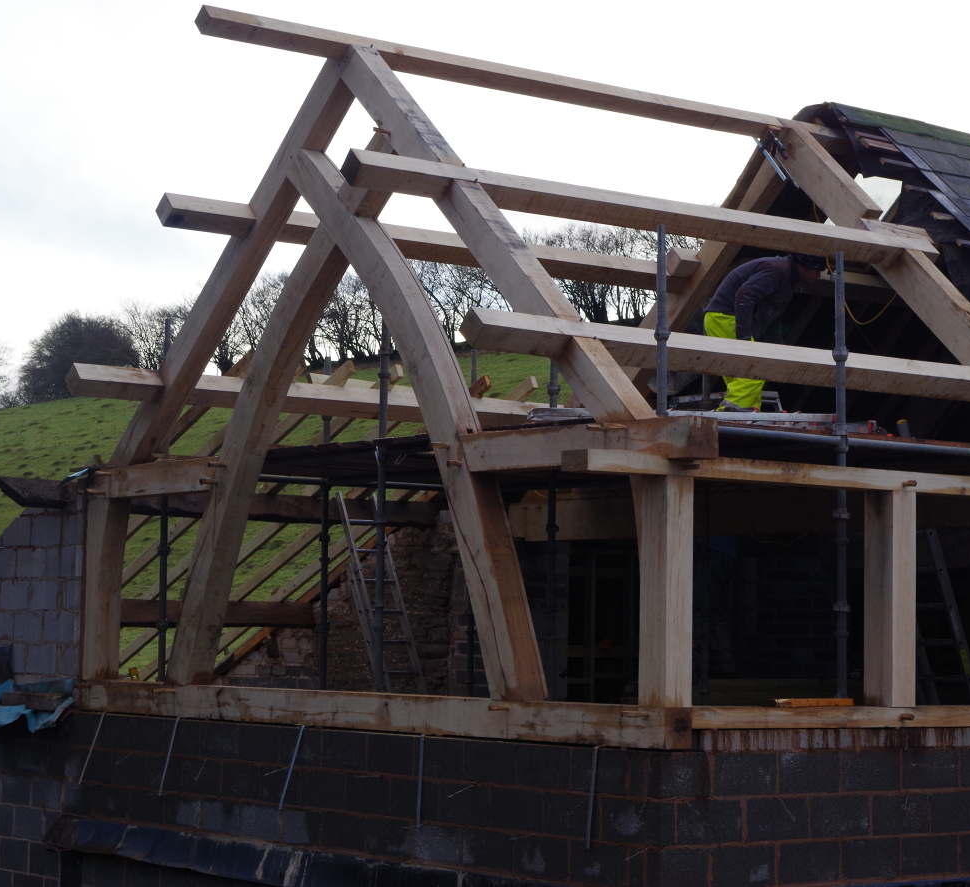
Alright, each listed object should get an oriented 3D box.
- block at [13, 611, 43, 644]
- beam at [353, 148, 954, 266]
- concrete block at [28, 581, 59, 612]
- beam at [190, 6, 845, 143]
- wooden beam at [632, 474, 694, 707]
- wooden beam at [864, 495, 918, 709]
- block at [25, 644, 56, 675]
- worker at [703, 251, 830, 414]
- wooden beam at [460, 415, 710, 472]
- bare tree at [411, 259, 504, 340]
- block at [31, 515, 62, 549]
[{"bbox_3d":[-3.223,1.312,16.999,0.100,0.215,0.440,5,-6,-38],"label":"block"},{"bbox_3d":[1.075,-1.337,14.009,4.535,0.145,0.142,4,37,-38],"label":"beam"},{"bbox_3d":[-3.061,1.077,16.727,0.100,0.215,0.440,5,-6,-37],"label":"concrete block"},{"bbox_3d":[0.406,-2.224,14.802,5.030,0.122,0.120,4,-50,-38],"label":"beam"},{"bbox_3d":[0.889,0.725,11.613,0.190,1.120,0.200,5,-6,-37],"label":"wooden beam"},{"bbox_3d":[2.156,0.824,12.601,0.185,1.130,0.200,5,-6,-37],"label":"wooden beam"},{"bbox_3d":[-3.079,1.515,16.704,0.100,0.215,0.440,5,-6,-37],"label":"block"},{"bbox_3d":[1.678,-0.552,14.242,0.720,1.238,0.500,2,-5,-14],"label":"worker"},{"bbox_3d":[0.508,0.023,12.200,0.200,0.205,1.790,5,-6,-37],"label":"wooden beam"},{"bbox_3d":[-1.692,-8.816,145.000,5.877,5.941,5.621,1,-5,-1],"label":"bare tree"},{"bbox_3d":[-3.049,0.619,16.760,0.100,0.215,0.440,5,-6,-37],"label":"block"}]

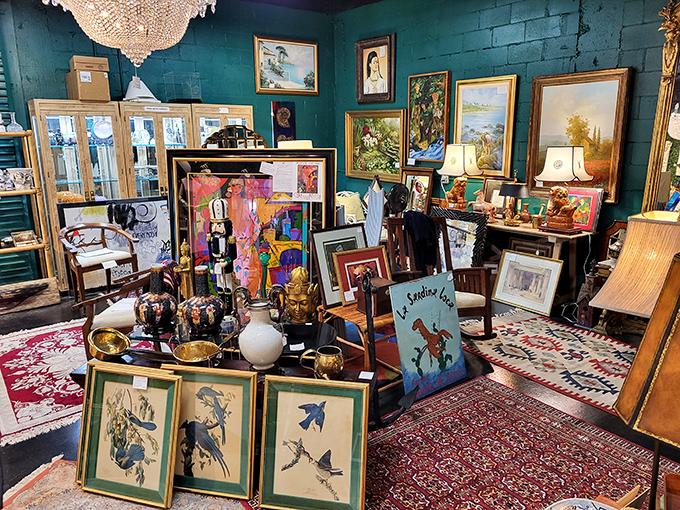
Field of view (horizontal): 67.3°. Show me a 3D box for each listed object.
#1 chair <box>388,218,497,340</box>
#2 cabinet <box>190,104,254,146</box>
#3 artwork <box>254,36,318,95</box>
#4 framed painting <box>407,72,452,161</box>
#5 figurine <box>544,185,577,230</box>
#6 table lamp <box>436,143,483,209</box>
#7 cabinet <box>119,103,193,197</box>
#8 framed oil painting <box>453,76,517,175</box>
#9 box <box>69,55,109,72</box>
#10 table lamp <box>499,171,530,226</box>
[{"bbox_3d":[0.734,0.200,4.040,0.600,0.950,0.770,-9,15,-31],"label":"chair"},{"bbox_3d":[-1.541,-0.916,6.673,0.810,1.990,0.410,-11,17,-37],"label":"cabinet"},{"bbox_3d":[-0.715,-2.643,7.185,1.045,0.730,0.050,-11,17,-37],"label":"artwork"},{"bbox_3d":[1.123,-1.738,6.503,0.045,1.070,0.675,-11,17,-38],"label":"framed painting"},{"bbox_3d":[2.128,-0.474,4.927,0.190,0.410,0.240,-8,15,-26],"label":"figurine"},{"bbox_3d":[1.248,-0.770,5.357,0.355,0.750,0.355,-11,17,-38],"label":"table lamp"},{"bbox_3d":[-2.181,-0.789,6.176,0.800,1.990,0.410,-11,17,-37],"label":"cabinet"},{"bbox_3d":[1.651,-1.466,5.891,0.055,1.090,0.795,-11,17,-38],"label":"framed oil painting"},{"bbox_3d":[-2.607,-1.964,5.297,0.315,0.127,0.280,-11,17,-37],"label":"box"},{"bbox_3d":[1.715,-0.577,5.042,0.280,0.509,0.260,10,17,39],"label":"table lamp"}]

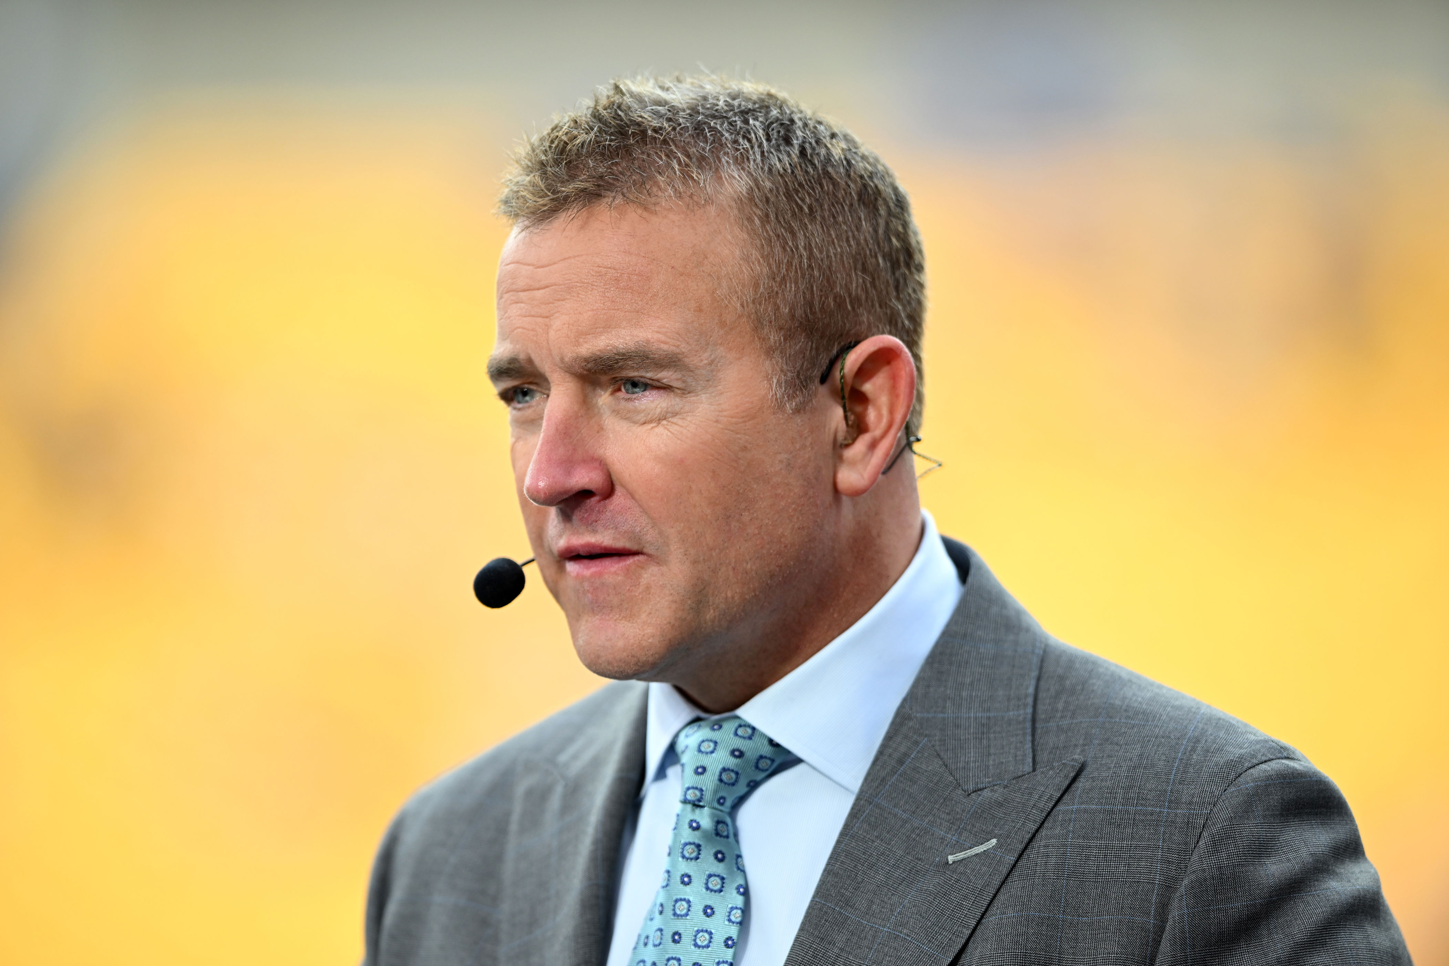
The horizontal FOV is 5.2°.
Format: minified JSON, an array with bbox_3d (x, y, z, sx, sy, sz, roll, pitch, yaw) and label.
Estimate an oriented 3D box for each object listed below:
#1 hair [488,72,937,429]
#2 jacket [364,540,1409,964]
[{"bbox_3d":[-0.004,-0.092,6.720,0.170,0.165,0.200,-2,-2,43],"label":"hair"},{"bbox_3d":[0.060,0.400,6.750,0.560,0.770,0.340,-1,-2,38],"label":"jacket"}]

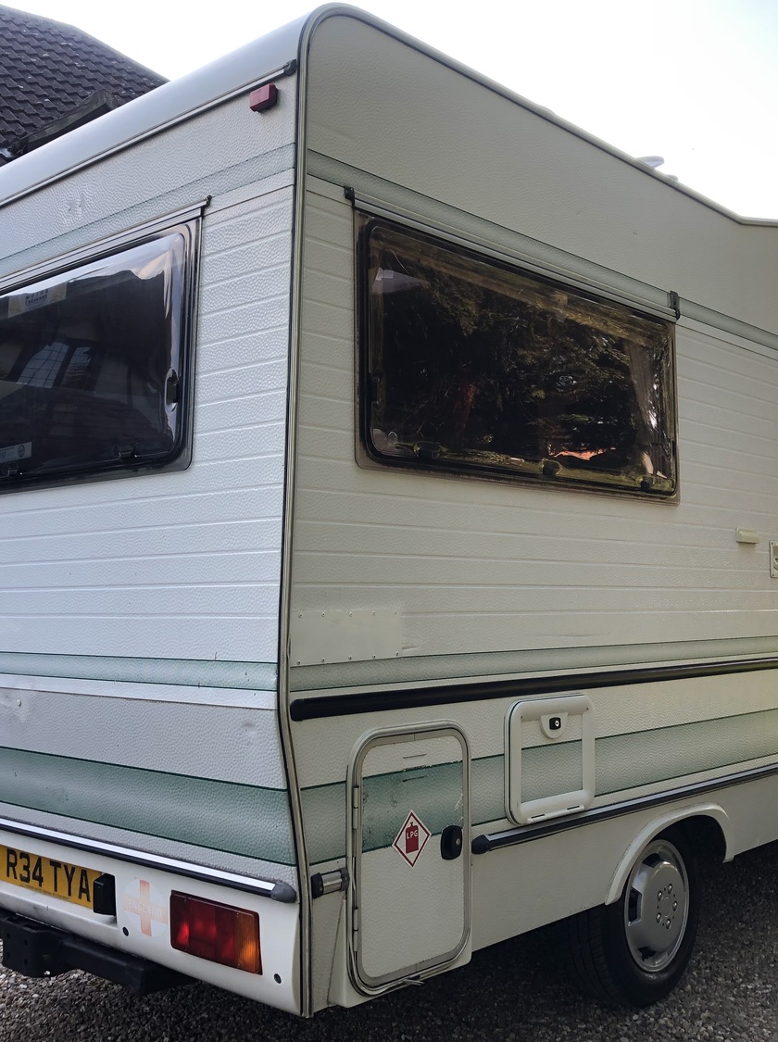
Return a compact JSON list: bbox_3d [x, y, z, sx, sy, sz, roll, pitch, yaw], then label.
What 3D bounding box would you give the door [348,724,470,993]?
[{"bbox_3d":[0.047,0.750,2.568,0.040,0.570,0.415,-4,-5,43],"label":"door"}]

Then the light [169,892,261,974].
[{"bbox_3d":[-0.392,0.951,2.619,0.325,0.130,0.060,-4,-6,41],"label":"light"}]

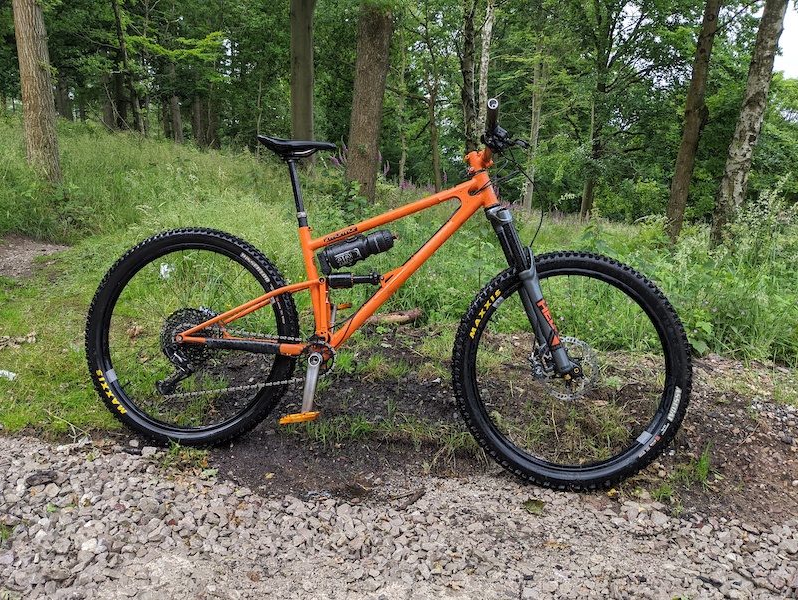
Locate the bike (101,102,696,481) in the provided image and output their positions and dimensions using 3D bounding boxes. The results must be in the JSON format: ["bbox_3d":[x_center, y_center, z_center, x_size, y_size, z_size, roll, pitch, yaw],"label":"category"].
[{"bbox_3d":[-0.064,0.003,2.046,1.997,1.080,0.780,4,-5,6],"label":"bike"}]

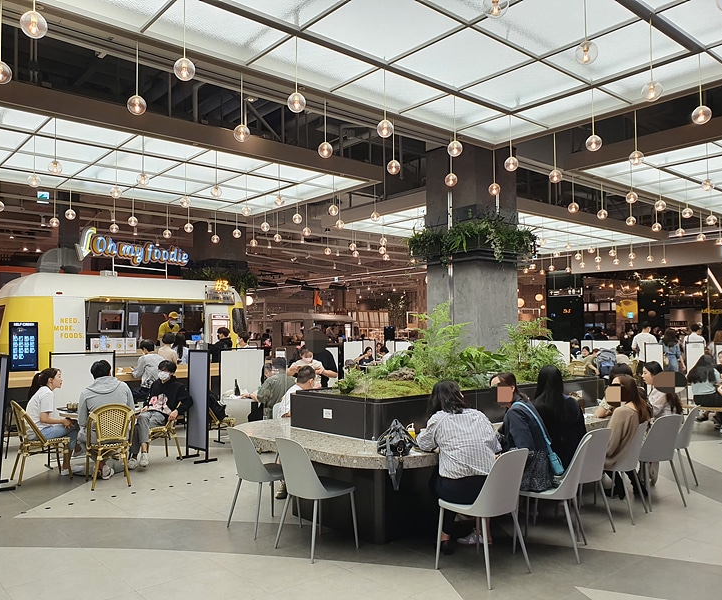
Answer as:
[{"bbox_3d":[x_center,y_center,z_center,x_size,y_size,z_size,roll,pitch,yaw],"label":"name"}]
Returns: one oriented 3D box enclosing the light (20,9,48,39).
[{"bbox_3d":[-2.033,-1.711,3.736,0.155,0.163,0.155,2,-3,-40],"label":"light"}]

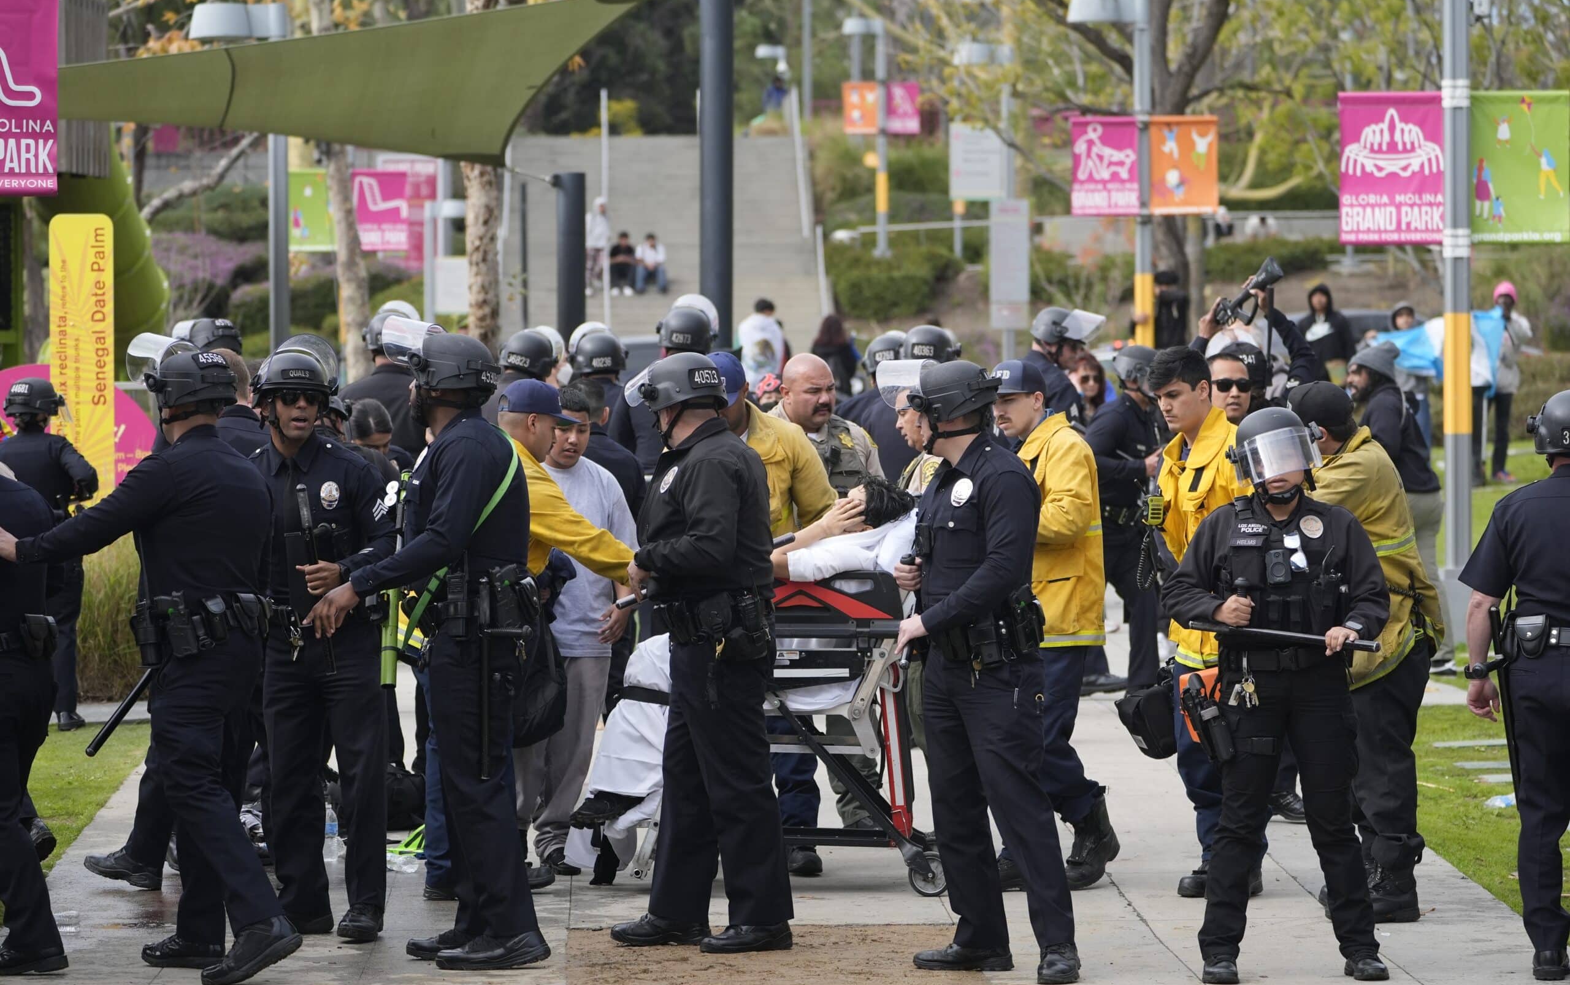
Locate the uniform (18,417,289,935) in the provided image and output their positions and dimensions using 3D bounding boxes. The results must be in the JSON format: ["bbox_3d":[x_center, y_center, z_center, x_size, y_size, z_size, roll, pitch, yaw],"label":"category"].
[{"bbox_3d":[-1.881,0.575,18.900,0.740,1.550,0.520,0,1,22],"label":"uniform"}]

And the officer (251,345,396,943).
[{"bbox_3d":[-1.470,0.467,20.050,0.510,1.860,0.380,1,1,29],"label":"officer"}]

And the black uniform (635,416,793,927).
[{"bbox_3d":[-0.217,0.551,19.600,0.460,1.570,0.530,0,1,-6],"label":"black uniform"}]

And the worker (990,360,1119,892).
[{"bbox_3d":[0.907,0.448,21.650,0.470,1.800,0.530,-1,1,-26],"label":"worker"}]

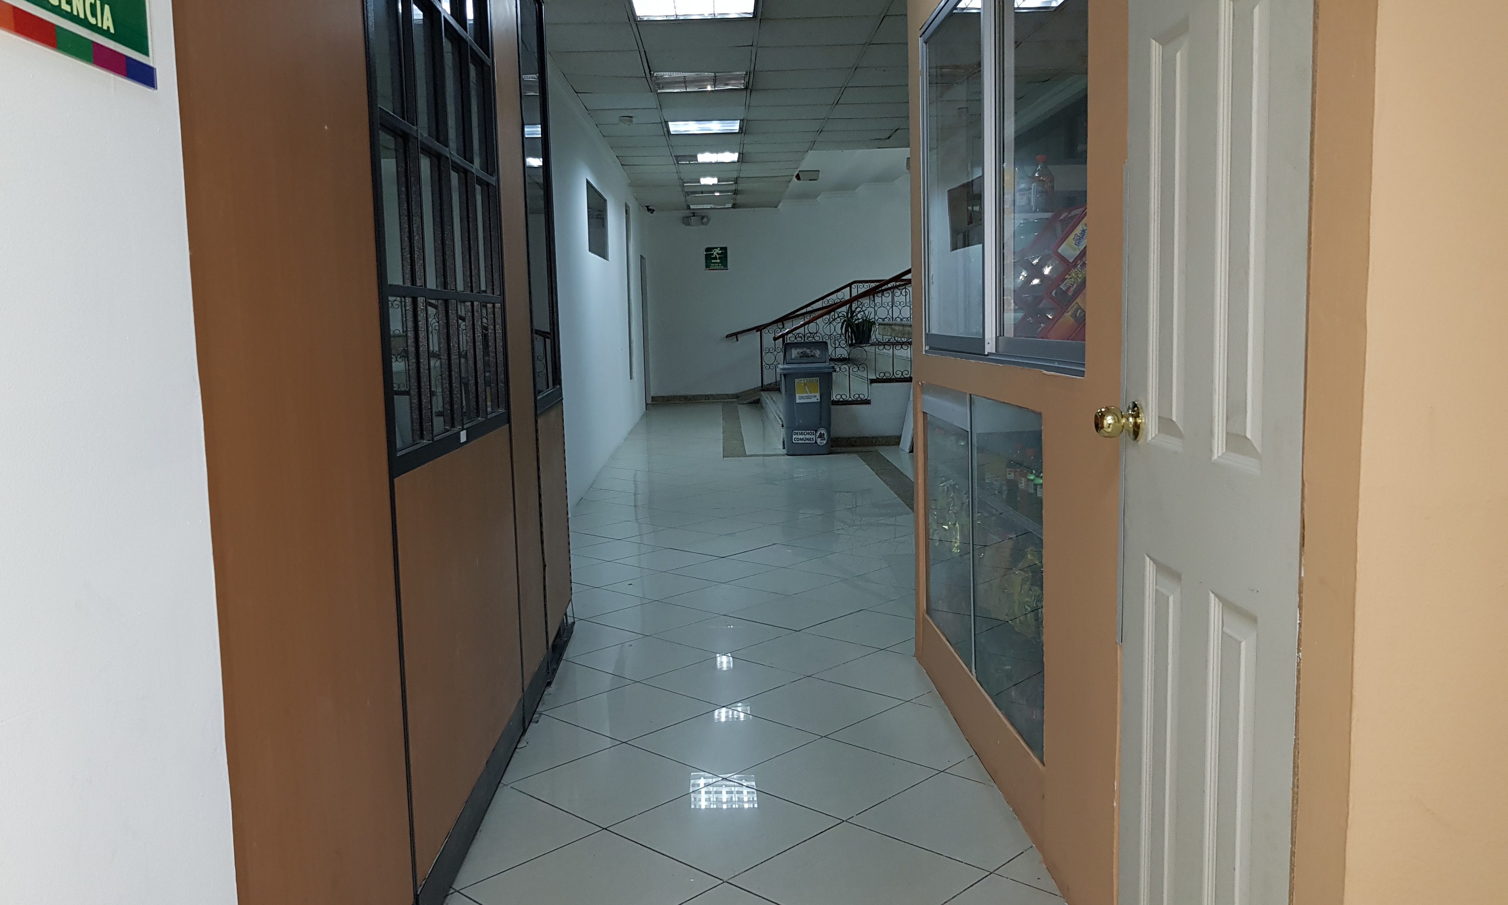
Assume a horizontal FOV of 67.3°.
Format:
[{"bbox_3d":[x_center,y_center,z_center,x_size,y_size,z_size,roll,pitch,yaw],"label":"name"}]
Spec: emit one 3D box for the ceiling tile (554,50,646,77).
[{"bbox_3d":[-0.883,-2.280,6.591,0.495,0.022,0.595,-2,7,-1],"label":"ceiling tile"}]

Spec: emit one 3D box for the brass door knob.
[{"bbox_3d":[0.588,-0.050,1.832,0.070,0.066,0.066,-2,6,-1],"label":"brass door knob"}]

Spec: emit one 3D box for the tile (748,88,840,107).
[{"bbox_3d":[0.278,-2.456,7.815,0.607,0.020,0.606,-2,6,-1],"label":"tile"}]

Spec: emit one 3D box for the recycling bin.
[{"bbox_3d":[0.439,-0.484,9.715,0.455,0.965,0.440,-2,6,-1],"label":"recycling bin"}]

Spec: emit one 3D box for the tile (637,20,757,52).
[{"bbox_3d":[-0.297,-2.224,6.005,0.613,0.022,0.595,-2,7,-1],"label":"tile"}]

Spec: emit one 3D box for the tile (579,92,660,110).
[{"bbox_3d":[-0.934,-2.424,7.799,0.498,0.020,0.606,-2,6,-1],"label":"tile"}]

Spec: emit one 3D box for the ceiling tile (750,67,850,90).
[{"bbox_3d":[0.297,-2.390,7.221,0.613,0.022,0.595,-2,7,-1],"label":"ceiling tile"}]

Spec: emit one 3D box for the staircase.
[{"bbox_3d":[0.922,-1.278,12.871,2.450,1.580,5.600,-2,7,-1],"label":"staircase"}]

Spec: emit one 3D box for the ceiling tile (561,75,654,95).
[{"bbox_3d":[-0.916,-2.348,7.189,0.498,0.020,0.606,-2,6,-1],"label":"ceiling tile"}]

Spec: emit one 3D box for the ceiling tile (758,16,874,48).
[{"bbox_3d":[0.332,-2.227,5.984,0.607,0.020,0.606,-2,6,-1],"label":"ceiling tile"}]

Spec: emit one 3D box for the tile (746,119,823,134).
[{"bbox_3d":[0.246,-2.610,9.021,0.613,0.022,0.595,-2,7,-1],"label":"tile"}]

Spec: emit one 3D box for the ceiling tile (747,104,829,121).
[{"bbox_3d":[0.260,-2.532,8.425,0.607,0.020,0.606,-2,6,-1],"label":"ceiling tile"}]

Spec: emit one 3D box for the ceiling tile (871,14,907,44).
[{"bbox_3d":[0.959,-2.261,6.035,0.613,0.022,0.595,-2,7,-1],"label":"ceiling tile"}]

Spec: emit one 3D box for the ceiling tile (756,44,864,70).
[{"bbox_3d":[0.314,-2.316,6.620,0.613,0.022,0.595,-2,7,-1],"label":"ceiling tile"}]

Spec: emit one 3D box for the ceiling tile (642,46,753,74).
[{"bbox_3d":[-0.314,-2.297,6.605,0.613,0.022,0.595,-2,7,-1],"label":"ceiling tile"}]

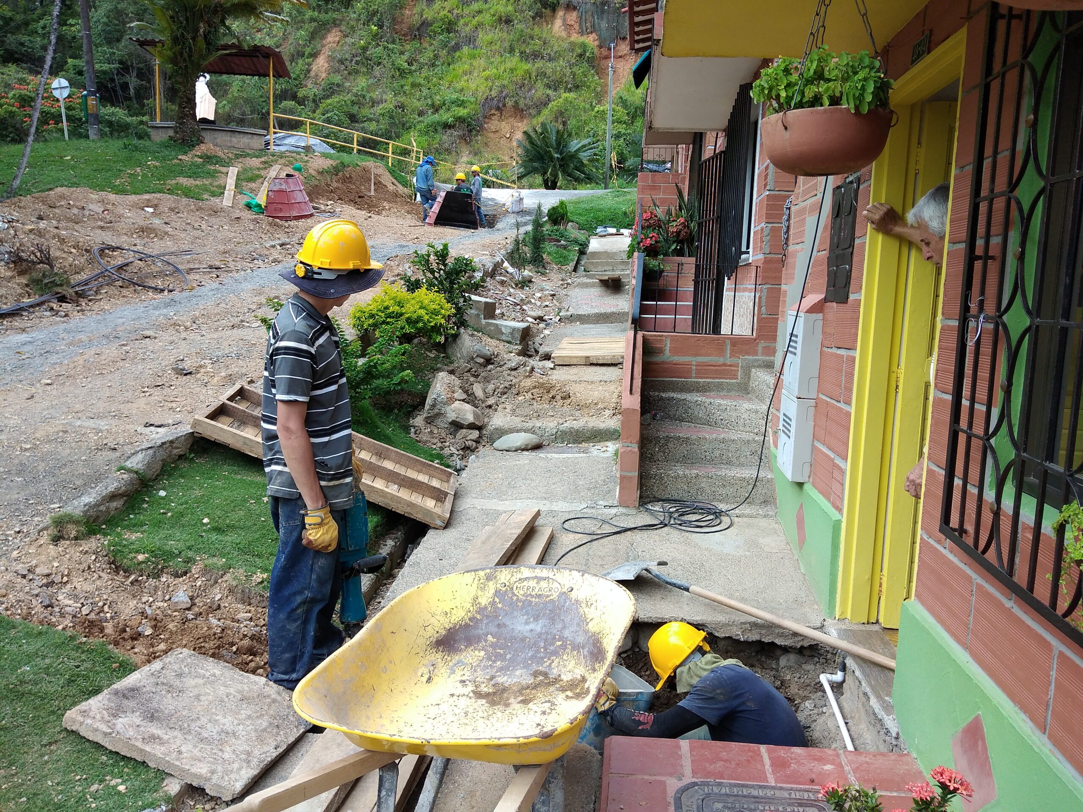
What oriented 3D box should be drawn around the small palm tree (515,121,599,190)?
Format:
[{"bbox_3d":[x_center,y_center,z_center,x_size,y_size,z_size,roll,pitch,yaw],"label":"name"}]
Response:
[{"bbox_3d":[0.606,-9.715,31.500,3.200,2.600,3.100,3,7,6],"label":"small palm tree"}]

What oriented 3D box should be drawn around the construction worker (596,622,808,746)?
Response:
[{"bbox_3d":[0.544,1.192,2.888,0.760,0.880,0.500,3,6,5],"label":"construction worker"}]

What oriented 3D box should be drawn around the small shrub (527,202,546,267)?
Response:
[{"bbox_3d":[-0.089,-3.257,15.500,0.370,1.190,0.370,2,6,0],"label":"small shrub"}]

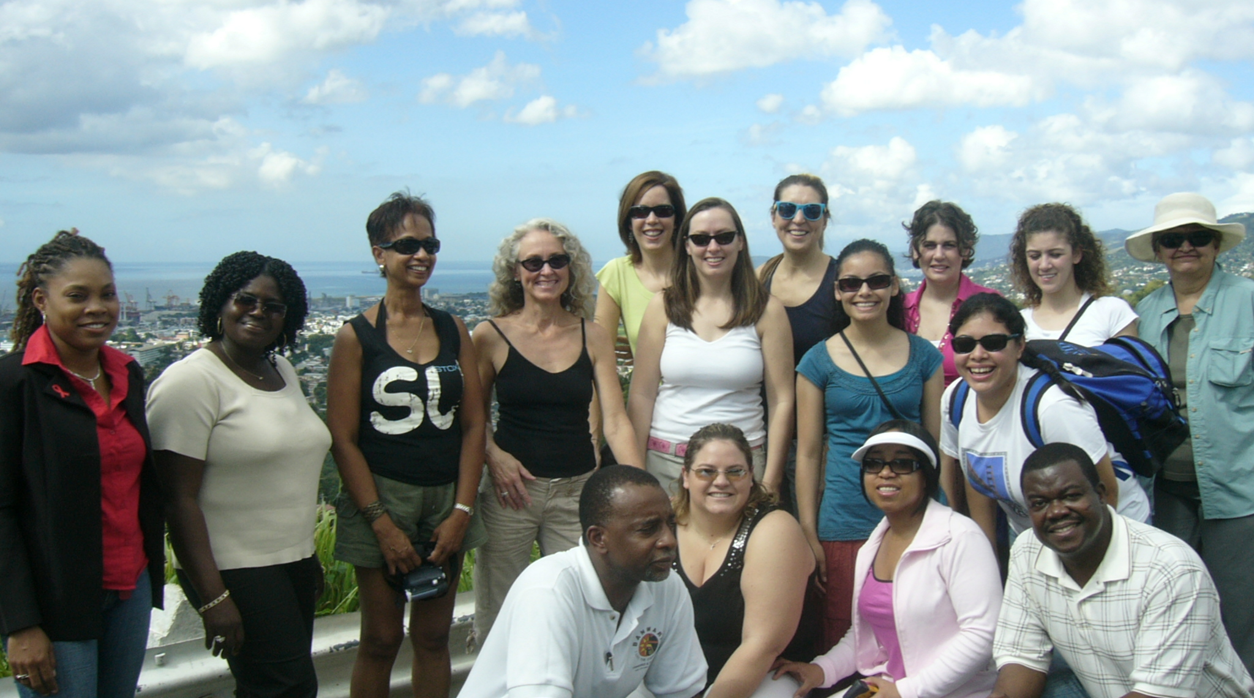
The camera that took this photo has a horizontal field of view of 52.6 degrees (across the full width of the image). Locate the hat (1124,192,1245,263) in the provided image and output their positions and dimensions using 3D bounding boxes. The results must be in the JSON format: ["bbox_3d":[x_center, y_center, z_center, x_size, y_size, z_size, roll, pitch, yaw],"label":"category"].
[{"bbox_3d":[1.575,-0.339,3.580,0.340,0.155,0.350,1,-6,15],"label":"hat"}]

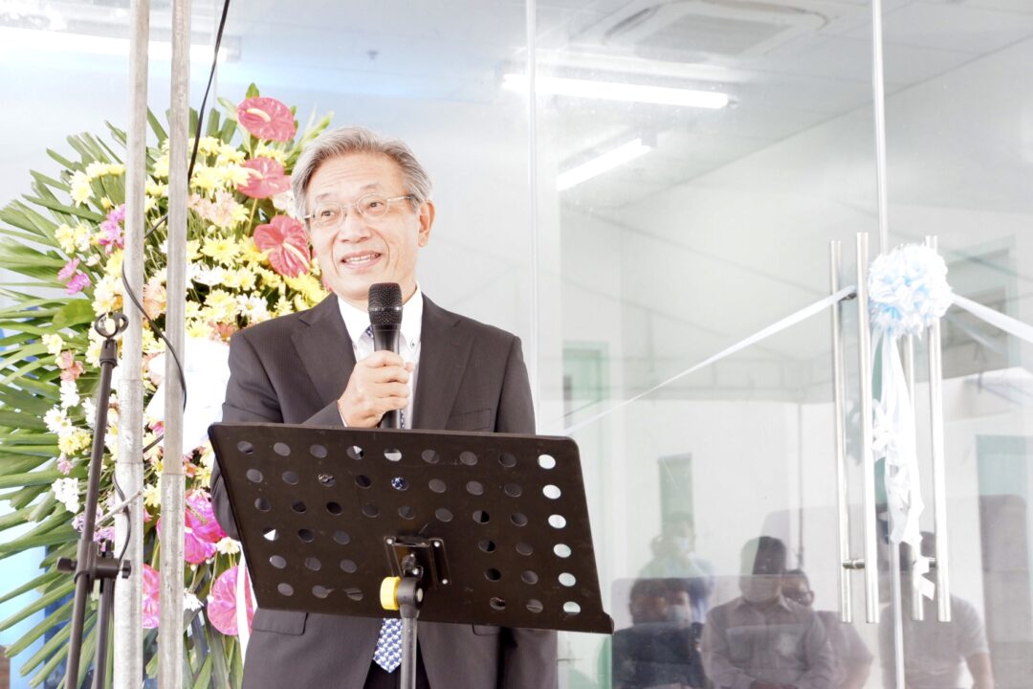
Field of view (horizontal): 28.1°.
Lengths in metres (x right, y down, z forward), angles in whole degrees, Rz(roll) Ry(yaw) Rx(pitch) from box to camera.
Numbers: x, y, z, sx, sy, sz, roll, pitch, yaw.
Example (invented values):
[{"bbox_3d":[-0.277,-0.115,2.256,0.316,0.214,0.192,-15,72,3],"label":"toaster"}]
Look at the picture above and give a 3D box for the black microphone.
[{"bbox_3d":[-0.181,0.042,2.930,0.050,0.255,0.050,-2,-2,0],"label":"black microphone"}]

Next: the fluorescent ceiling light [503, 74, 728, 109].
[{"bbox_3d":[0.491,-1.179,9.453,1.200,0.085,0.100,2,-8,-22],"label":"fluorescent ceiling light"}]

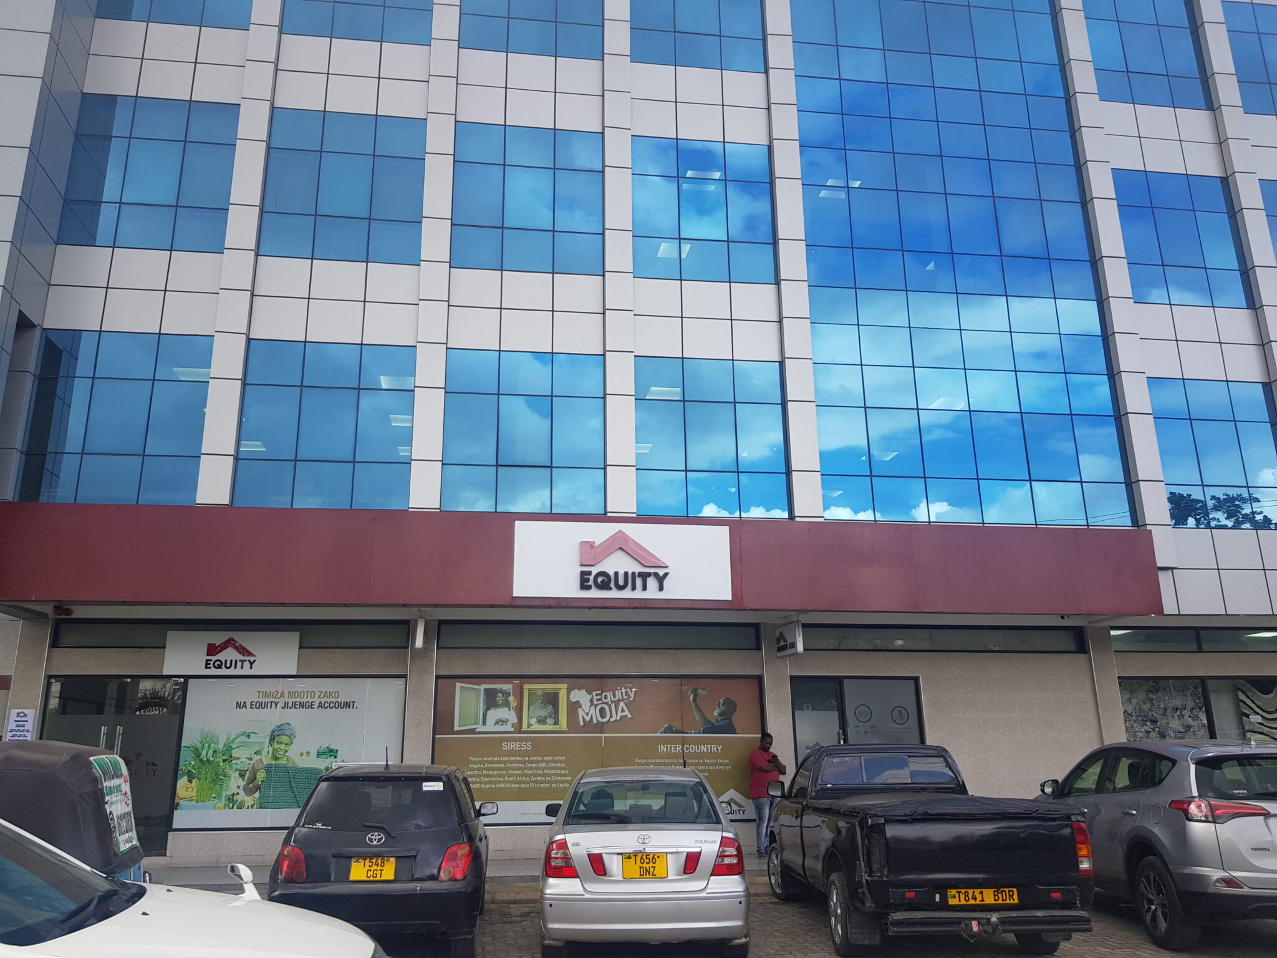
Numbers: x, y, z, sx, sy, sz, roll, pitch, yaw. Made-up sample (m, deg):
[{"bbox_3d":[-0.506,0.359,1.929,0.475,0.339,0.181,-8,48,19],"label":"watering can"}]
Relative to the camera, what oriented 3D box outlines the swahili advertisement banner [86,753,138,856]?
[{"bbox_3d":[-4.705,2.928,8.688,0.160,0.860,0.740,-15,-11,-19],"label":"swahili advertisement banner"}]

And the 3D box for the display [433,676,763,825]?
[{"bbox_3d":[-0.482,3.774,13.482,4.646,1.967,0.100,1,-16,-8],"label":"display"}]

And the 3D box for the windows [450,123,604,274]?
[{"bbox_3d":[-1.668,-4.247,14.643,2.266,2.477,0.140,1,-16,-8],"label":"windows"}]

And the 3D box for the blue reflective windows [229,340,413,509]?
[{"bbox_3d":[-4.143,-0.723,12.803,2.216,2.359,0.150,1,-16,-8],"label":"blue reflective windows"}]

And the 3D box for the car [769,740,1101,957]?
[{"bbox_3d":[2.484,3.458,9.438,1.770,1.670,5.020,0,-16,-2],"label":"car"}]

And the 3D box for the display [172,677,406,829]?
[{"bbox_3d":[-4.890,3.894,13.599,3.063,2.094,0.100,1,-16,-8],"label":"display"}]

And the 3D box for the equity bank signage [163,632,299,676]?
[{"bbox_3d":[-5.499,2.363,13.028,1.723,0.572,0.100,1,-16,-8],"label":"equity bank signage"}]

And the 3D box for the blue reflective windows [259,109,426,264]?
[{"bbox_3d":[-4.126,-4.124,13.572,2.176,2.350,0.100,1,-16,-8],"label":"blue reflective windows"}]

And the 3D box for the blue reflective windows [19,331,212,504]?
[{"bbox_3d":[-6.619,-0.770,12.258,2.133,2.300,0.100,1,-16,-8],"label":"blue reflective windows"}]

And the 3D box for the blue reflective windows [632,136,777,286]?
[{"bbox_3d":[0.969,-4.083,14.524,2.211,2.394,0.150,1,-16,-8],"label":"blue reflective windows"}]

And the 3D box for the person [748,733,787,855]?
[{"bbox_3d":[1.853,4.531,13.817,0.480,1.700,0.380,11,-19,-36],"label":"person"}]

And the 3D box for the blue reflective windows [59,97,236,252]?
[{"bbox_3d":[-6.771,-4.284,13.407,2.179,2.394,0.150,1,-16,-8],"label":"blue reflective windows"}]

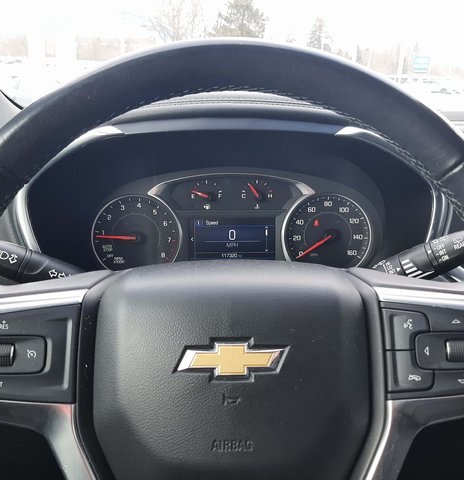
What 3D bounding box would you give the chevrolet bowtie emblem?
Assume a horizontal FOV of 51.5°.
[{"bbox_3d":[0.000,0.074,0.297,0.068,0.023,0.007,0,-4,0],"label":"chevrolet bowtie emblem"}]

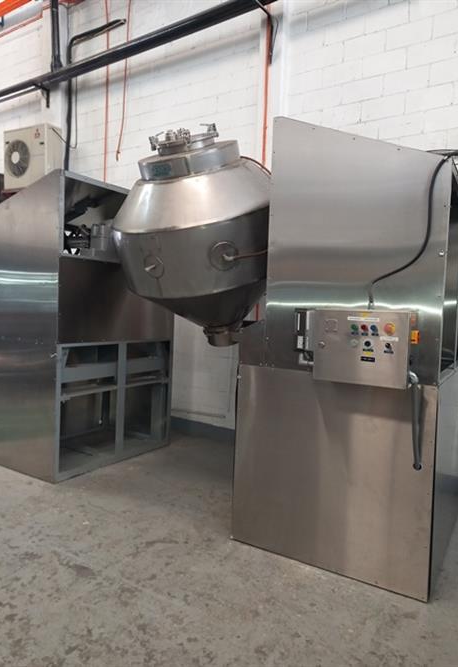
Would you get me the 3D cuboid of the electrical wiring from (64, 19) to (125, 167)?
[{"bbox_3d":[-1.794,-3.071,6.373,1.120,1.900,0.130,3,3,32],"label":"electrical wiring"}]

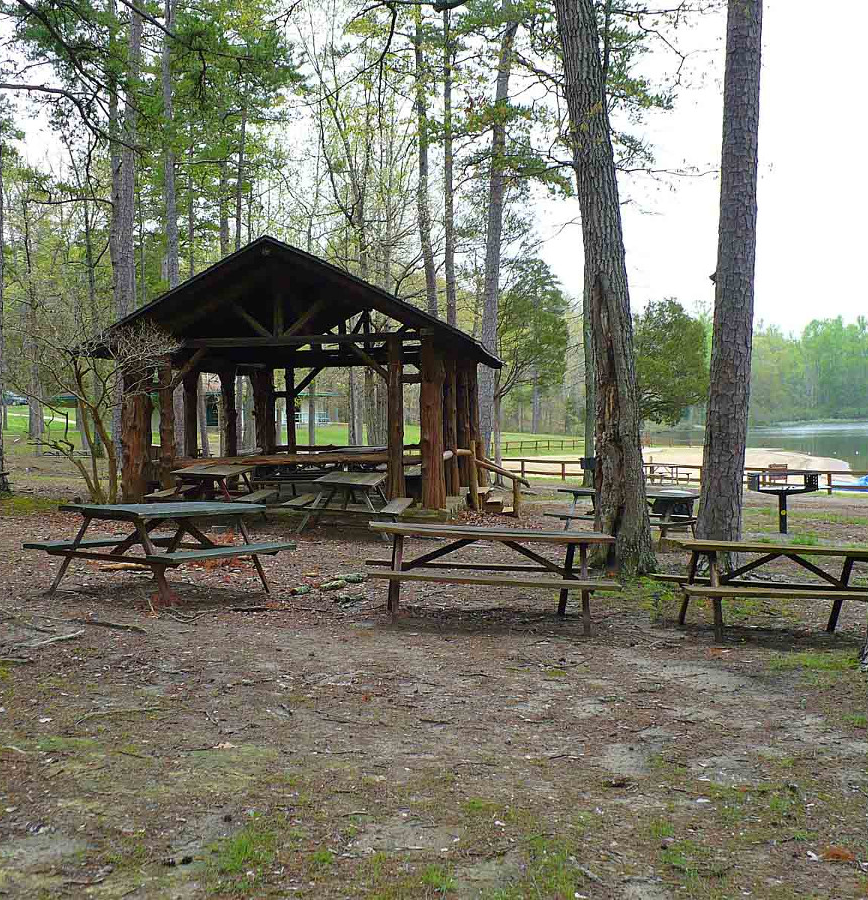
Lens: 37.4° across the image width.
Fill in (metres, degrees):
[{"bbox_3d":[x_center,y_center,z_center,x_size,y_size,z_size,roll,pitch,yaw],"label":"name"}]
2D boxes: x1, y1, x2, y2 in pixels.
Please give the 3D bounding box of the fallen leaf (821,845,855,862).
[{"bbox_3d":[1.440,1.435,4.578,0.110,0.030,0.090,0,2,0],"label":"fallen leaf"}]

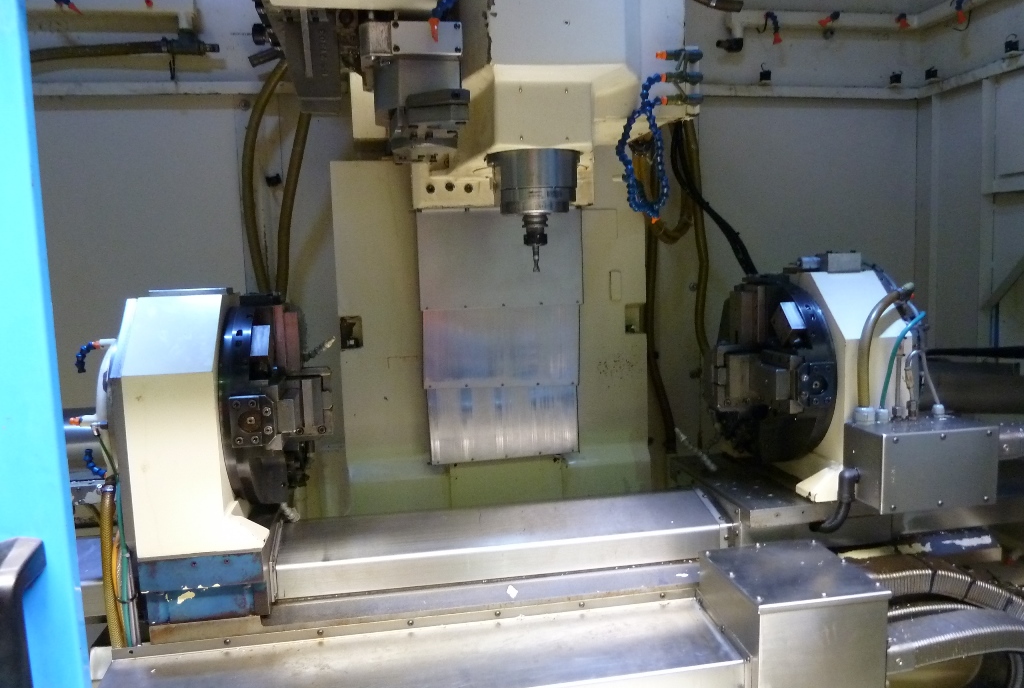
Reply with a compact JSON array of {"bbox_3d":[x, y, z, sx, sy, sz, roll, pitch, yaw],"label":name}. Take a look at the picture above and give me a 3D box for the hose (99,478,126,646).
[{"bbox_3d":[-0.834,0.460,1.538,0.036,0.351,0.050,-3,6,-9],"label":"hose"}]

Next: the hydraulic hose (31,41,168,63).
[{"bbox_3d":[-1.280,-0.910,2.297,0.387,0.069,0.036,-3,6,-9],"label":"hydraulic hose"}]

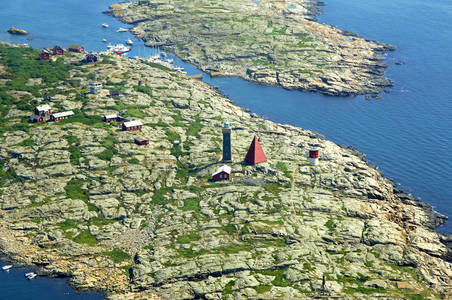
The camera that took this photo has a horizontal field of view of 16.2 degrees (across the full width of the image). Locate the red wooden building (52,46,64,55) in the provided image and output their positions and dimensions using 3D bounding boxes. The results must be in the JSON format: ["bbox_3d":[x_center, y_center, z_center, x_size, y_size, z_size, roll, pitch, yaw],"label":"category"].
[{"bbox_3d":[-147.870,-87.790,1404.810,6.500,5.800,7.500,-8,19,-26],"label":"red wooden building"}]

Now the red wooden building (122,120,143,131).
[{"bbox_3d":[-67.870,-18.760,1166.380,13.200,5.200,6.700,-9,19,-27],"label":"red wooden building"}]

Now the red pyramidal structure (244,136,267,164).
[{"bbox_3d":[20.630,-1.000,1084.250,10.900,17.800,10.900,-14,21,-36],"label":"red pyramidal structure"}]

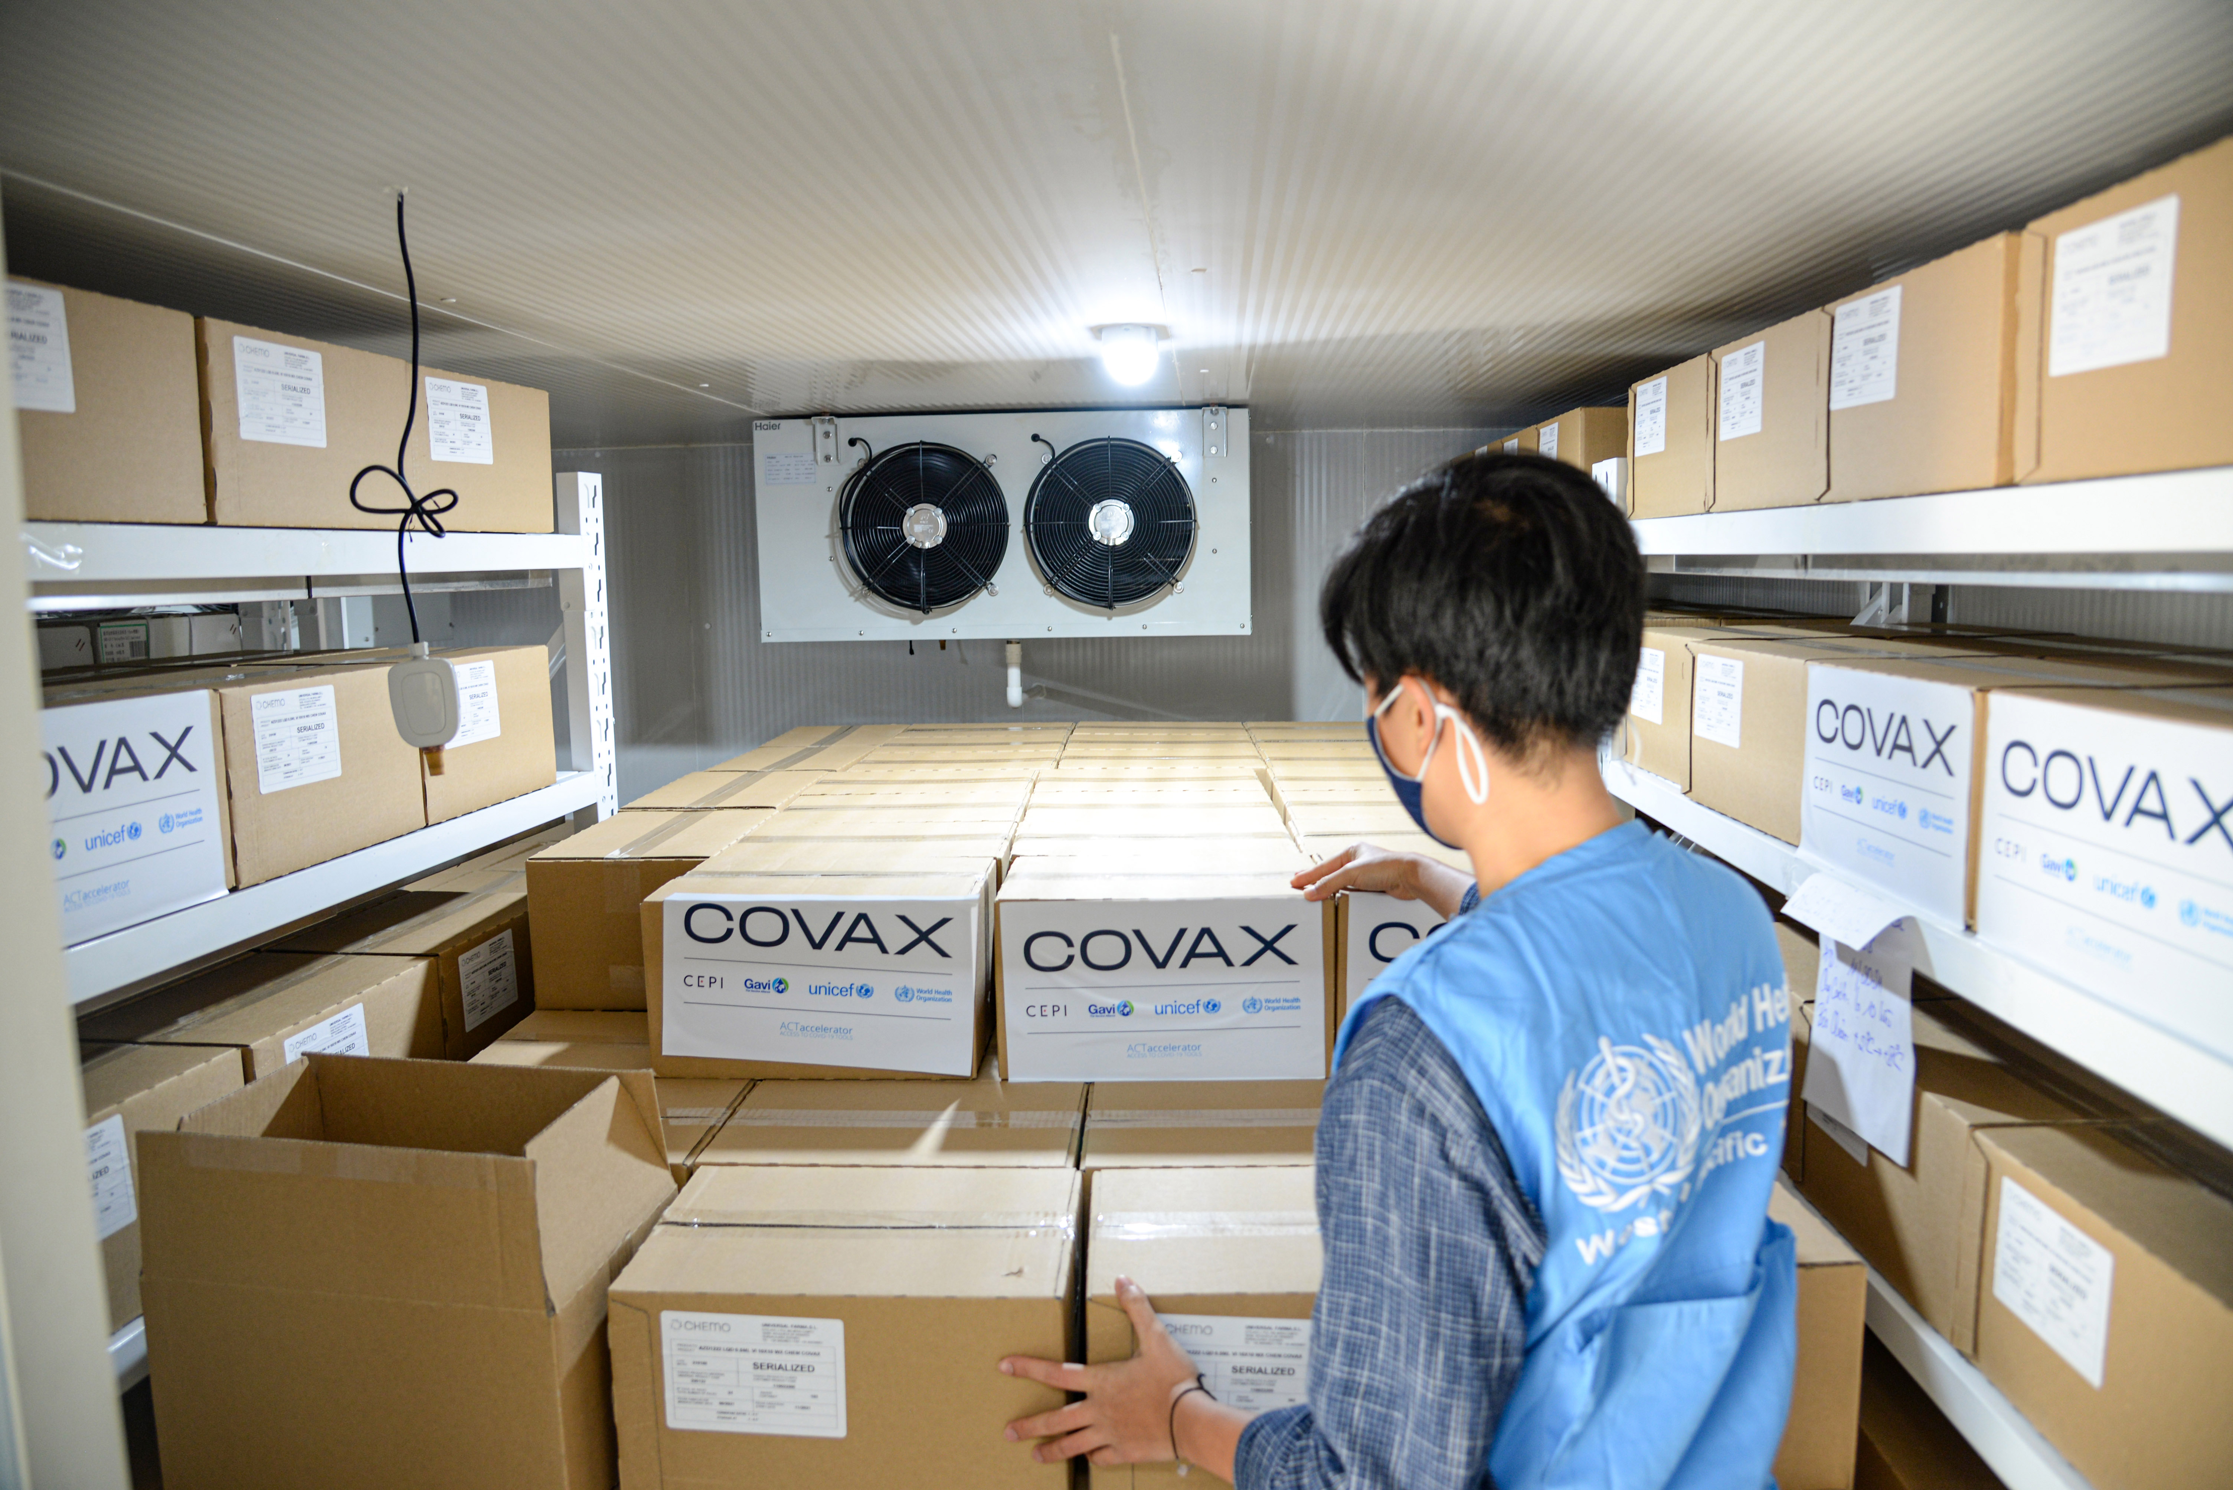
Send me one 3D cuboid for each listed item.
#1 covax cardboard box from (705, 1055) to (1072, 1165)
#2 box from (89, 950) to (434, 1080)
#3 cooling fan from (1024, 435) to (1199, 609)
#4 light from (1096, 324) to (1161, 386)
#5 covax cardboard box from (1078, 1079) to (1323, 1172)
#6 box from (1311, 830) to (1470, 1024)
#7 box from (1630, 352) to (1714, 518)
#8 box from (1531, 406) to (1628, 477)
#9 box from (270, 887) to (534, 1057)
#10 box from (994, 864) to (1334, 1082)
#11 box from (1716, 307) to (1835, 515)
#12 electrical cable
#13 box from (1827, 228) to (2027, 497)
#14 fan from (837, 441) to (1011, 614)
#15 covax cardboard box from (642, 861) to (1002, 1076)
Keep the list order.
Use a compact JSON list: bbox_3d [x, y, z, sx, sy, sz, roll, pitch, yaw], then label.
[{"bbox_3d":[-0.229,0.509,1.618,0.383,0.211,0.254,-1,7,2],"label":"covax cardboard box"},{"bbox_3d":[-1.034,0.404,1.799,0.247,0.207,0.370,0,7,4],"label":"box"},{"bbox_3d":[-0.010,-0.520,3.464,0.390,0.390,0.100,0,7,3],"label":"cooling fan"},{"bbox_3d":[0.020,-0.591,2.266,0.108,0.088,0.108,0,7,4],"label":"light"},{"bbox_3d":[0.158,0.495,1.563,0.370,0.207,0.247,0,7,1],"label":"covax cardboard box"},{"bbox_3d":[0.434,0.255,1.784,0.370,0.207,0.247,0,7,1],"label":"box"},{"bbox_3d":[0.937,-0.444,2.186,0.254,0.211,0.383,0,7,3],"label":"box"},{"bbox_3d":[0.969,-0.523,2.857,0.247,0.207,0.370,0,7,4],"label":"box"},{"bbox_3d":[-1.013,0.362,2.182,0.254,0.211,0.383,0,7,3],"label":"box"},{"bbox_3d":[0.057,0.259,1.781,0.370,0.207,0.247,0,7,1],"label":"box"},{"bbox_3d":[0.916,-0.398,1.817,0.254,0.211,0.383,0,7,4],"label":"box"},{"bbox_3d":[-0.696,-0.312,1.440,0.108,0.427,0.050,0,7,4],"label":"electrical cable"},{"bbox_3d":[0.877,-0.346,1.426,0.247,0.207,0.370,0,7,4],"label":"box"},{"bbox_3d":[-0.443,-0.511,3.479,0.401,0.391,0.100,0,7,4],"label":"fan"},{"bbox_3d":[-0.340,0.263,1.809,0.370,0.207,0.247,0,7,1],"label":"covax cardboard box"}]

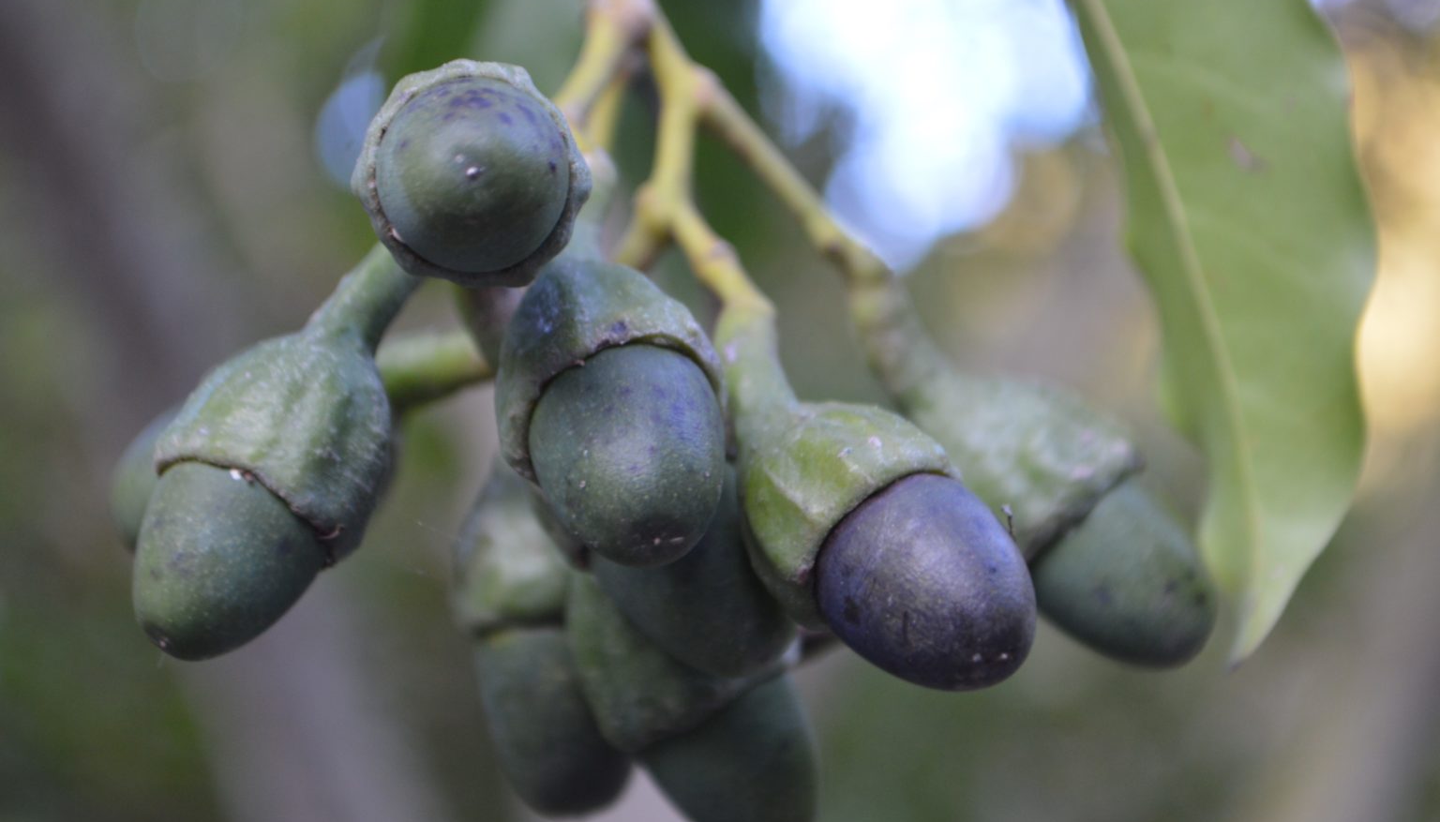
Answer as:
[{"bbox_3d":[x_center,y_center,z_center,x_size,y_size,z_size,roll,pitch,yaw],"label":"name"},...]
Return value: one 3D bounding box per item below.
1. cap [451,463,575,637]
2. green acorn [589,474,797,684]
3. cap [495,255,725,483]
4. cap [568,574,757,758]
[{"bbox_3d":[-0.018,0.012,0.305,0.017,0.015,0.017,-12,0,0],"label":"cap"},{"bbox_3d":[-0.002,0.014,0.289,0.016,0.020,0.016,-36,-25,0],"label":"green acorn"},{"bbox_3d":[-0.009,-0.004,0.272,0.019,0.019,0.016,0,39,-9],"label":"cap"},{"bbox_3d":[-0.005,0.020,0.300,0.018,0.017,0.018,-27,3,0],"label":"cap"}]

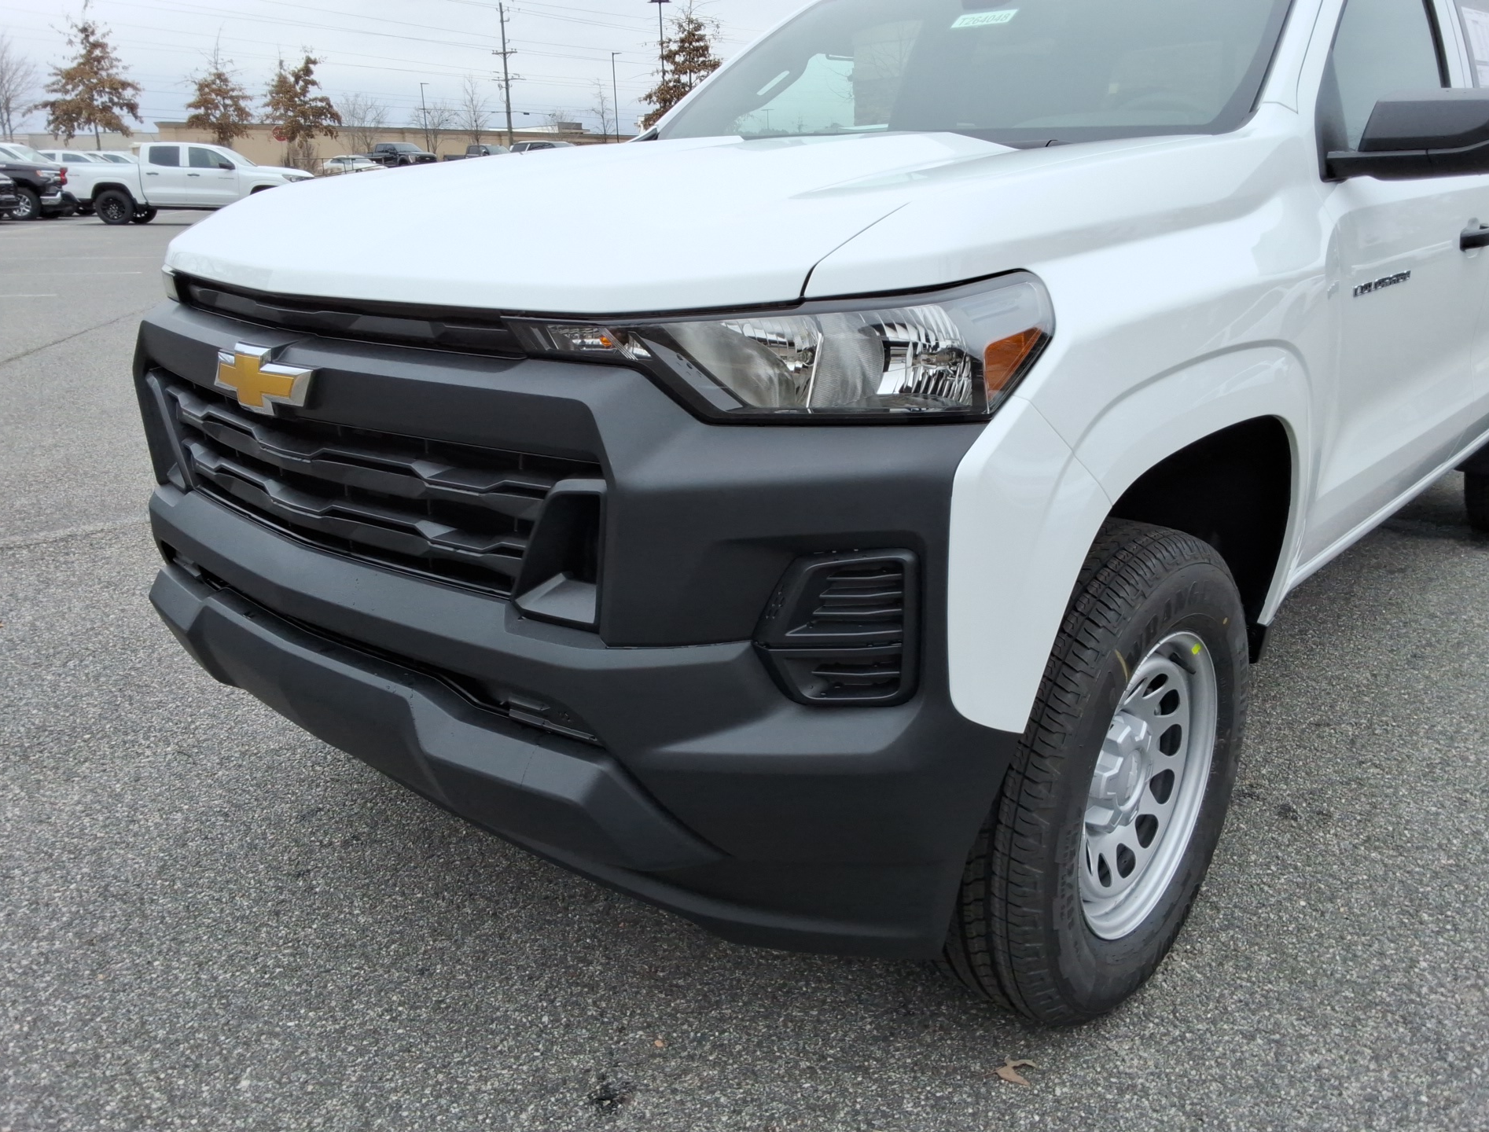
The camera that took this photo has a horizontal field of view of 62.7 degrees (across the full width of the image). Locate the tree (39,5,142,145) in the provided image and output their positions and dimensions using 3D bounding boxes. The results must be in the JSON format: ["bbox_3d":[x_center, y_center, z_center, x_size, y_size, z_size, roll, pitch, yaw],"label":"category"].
[{"bbox_3d":[-22.010,-15.299,41.077,3.510,6.580,3.510,-10,20,-25],"label":"tree"}]

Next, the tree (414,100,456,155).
[{"bbox_3d":[-21.502,-29.274,84.547,2.960,5.640,2.960,-5,19,-12],"label":"tree"}]

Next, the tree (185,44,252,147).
[{"bbox_3d":[-21.497,-17.928,49.693,2.770,6.130,2.770,-8,19,-21],"label":"tree"}]

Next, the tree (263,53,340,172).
[{"bbox_3d":[-18.515,-18.204,50.776,3.220,5.840,3.220,-7,19,-18],"label":"tree"}]

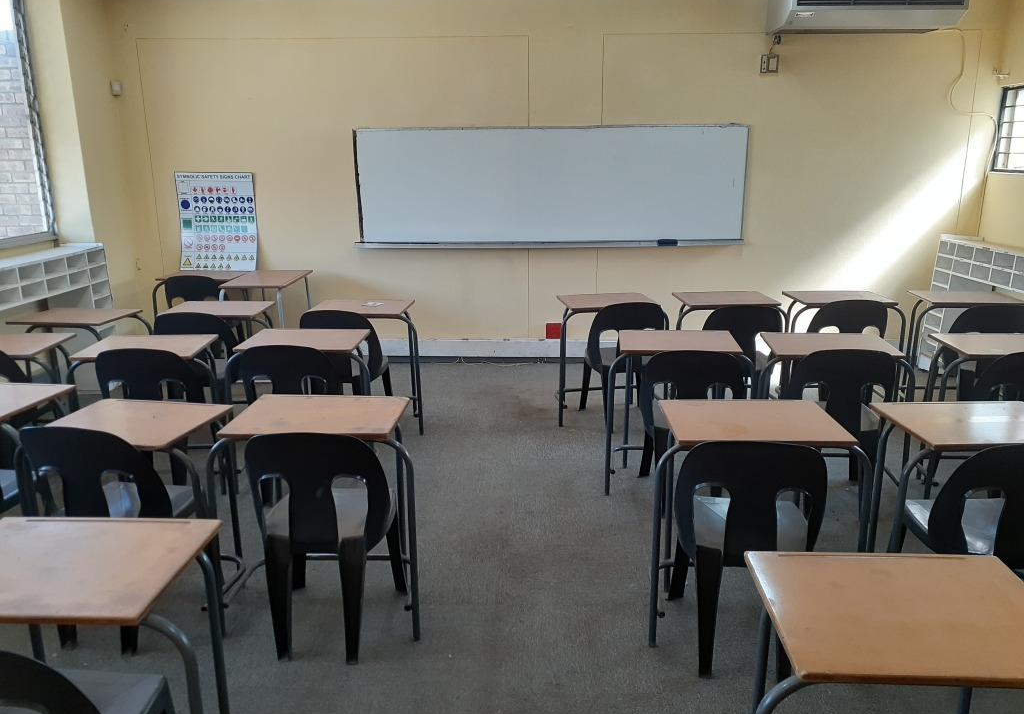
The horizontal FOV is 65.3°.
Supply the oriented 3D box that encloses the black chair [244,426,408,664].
[{"bbox_3d":[-0.639,0.579,2.791,0.478,0.792,0.506,0,14,3],"label":"black chair"}]

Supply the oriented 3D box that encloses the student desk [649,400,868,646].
[{"bbox_3d":[0.824,0.581,2.824,0.703,0.749,0.466,0,14,2],"label":"student desk"}]

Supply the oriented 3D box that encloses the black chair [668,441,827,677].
[{"bbox_3d":[0.761,0.582,2.635,0.475,0.787,0.510,2,14,9],"label":"black chair"}]

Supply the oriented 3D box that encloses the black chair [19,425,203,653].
[{"bbox_3d":[-1.367,0.553,2.825,0.475,0.790,0.500,1,14,7],"label":"black chair"}]

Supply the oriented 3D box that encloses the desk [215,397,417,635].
[{"bbox_3d":[-0.674,0.570,2.918,0.703,0.749,0.466,0,14,2],"label":"desk"}]

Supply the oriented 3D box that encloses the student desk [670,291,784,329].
[{"bbox_3d":[1.319,-0.001,5.034,0.640,0.745,0.430,-1,14,-2],"label":"student desk"}]

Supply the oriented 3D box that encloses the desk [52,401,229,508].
[{"bbox_3d":[-1.342,0.588,2.871,0.703,0.749,0.466,3,14,13],"label":"desk"}]

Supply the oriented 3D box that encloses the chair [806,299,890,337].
[{"bbox_3d":[2.013,0.008,4.917,0.475,0.787,0.510,1,14,4],"label":"chair"}]

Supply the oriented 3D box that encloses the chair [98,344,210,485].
[{"bbox_3d":[-1.680,0.292,3.881,0.475,0.790,0.500,-1,14,-2],"label":"chair"}]

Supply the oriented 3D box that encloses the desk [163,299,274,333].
[{"bbox_3d":[-1.758,0.065,4.893,0.685,0.737,0.439,0,14,2],"label":"desk"}]

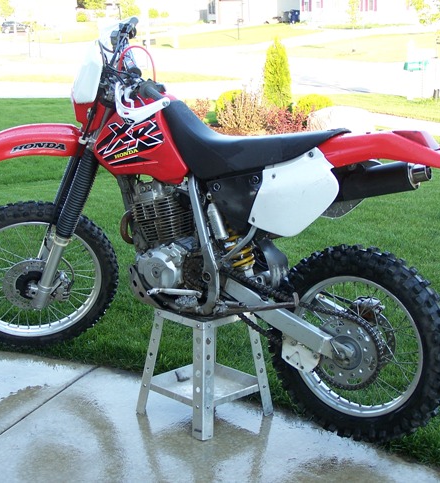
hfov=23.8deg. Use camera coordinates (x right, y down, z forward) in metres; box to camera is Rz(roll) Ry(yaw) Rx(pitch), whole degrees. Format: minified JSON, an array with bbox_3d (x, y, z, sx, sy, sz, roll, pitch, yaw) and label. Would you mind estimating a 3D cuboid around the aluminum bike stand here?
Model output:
[{"bbox_3d":[-0.054,0.453,3.886,0.364,0.401,0.364,-10,15,-43],"label":"aluminum bike stand"}]

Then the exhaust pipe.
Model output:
[{"bbox_3d":[0.493,-0.191,3.460,0.460,0.125,0.115,-7,10,36],"label":"exhaust pipe"}]

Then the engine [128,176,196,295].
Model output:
[{"bbox_3d":[-0.170,-0.015,3.810,0.360,0.430,0.320,9,19,33],"label":"engine"}]

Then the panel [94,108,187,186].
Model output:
[{"bbox_3d":[-0.281,-0.341,3.648,0.410,0.260,0.090,9,19,33],"label":"panel"}]

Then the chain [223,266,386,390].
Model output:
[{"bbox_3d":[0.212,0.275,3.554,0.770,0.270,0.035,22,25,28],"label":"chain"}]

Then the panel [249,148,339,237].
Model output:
[{"bbox_3d":[0.233,-0.163,3.342,0.330,0.300,0.055,9,19,33],"label":"panel"}]

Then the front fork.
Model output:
[{"bbox_3d":[-0.625,-0.095,4.094,0.100,0.800,0.250,11,30,-21],"label":"front fork"}]

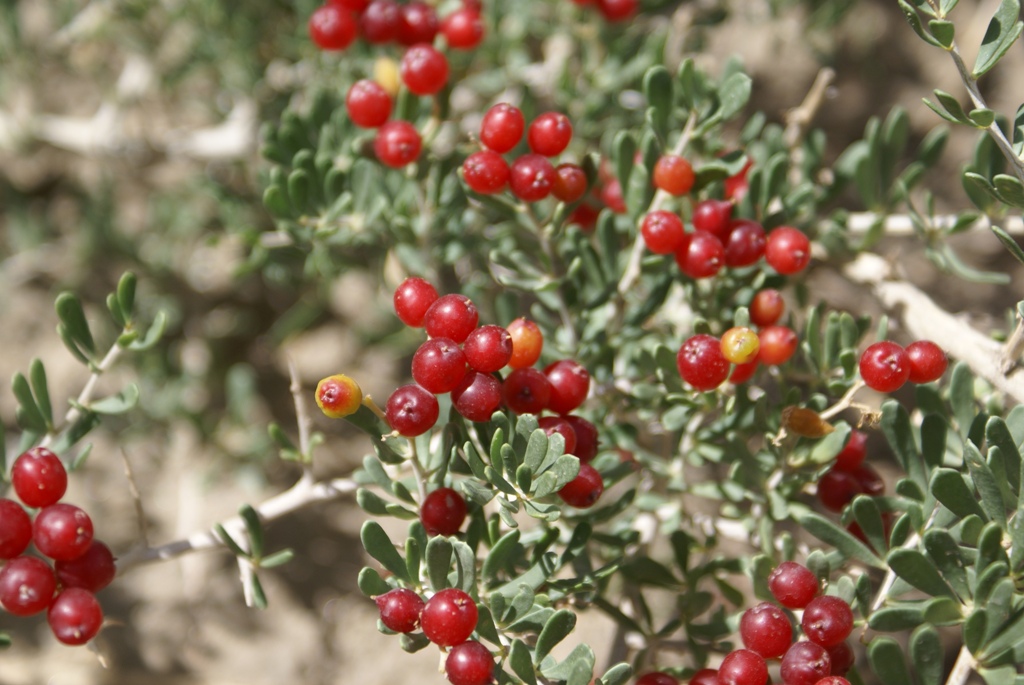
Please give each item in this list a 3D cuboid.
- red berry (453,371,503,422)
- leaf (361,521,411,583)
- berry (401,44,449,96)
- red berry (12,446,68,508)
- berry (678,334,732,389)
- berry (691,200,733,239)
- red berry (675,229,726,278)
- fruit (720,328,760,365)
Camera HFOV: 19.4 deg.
[{"bbox_3d":[-0.006,0.010,0.563,0.009,0.010,0.010,0,37,0],"label":"red berry"},{"bbox_3d":[-0.023,0.039,0.557,0.005,0.014,0.002,-43,15,-25],"label":"leaf"},{"bbox_3d":[-0.018,-0.057,0.630,0.010,0.010,0.010,0,37,0],"label":"berry"},{"bbox_3d":[-0.087,0.025,0.550,0.010,0.011,0.011,0,40,0],"label":"red berry"},{"bbox_3d":[0.039,0.004,0.610,0.011,0.011,0.011,0,40,0],"label":"berry"},{"bbox_3d":[0.043,-0.027,0.650,0.009,0.009,0.009,0,40,0],"label":"berry"},{"bbox_3d":[0.040,-0.019,0.640,0.010,0.010,0.010,0,40,0],"label":"red berry"},{"bbox_3d":[0.041,0.001,0.535,0.007,0.007,0.007,0,35,0],"label":"fruit"}]

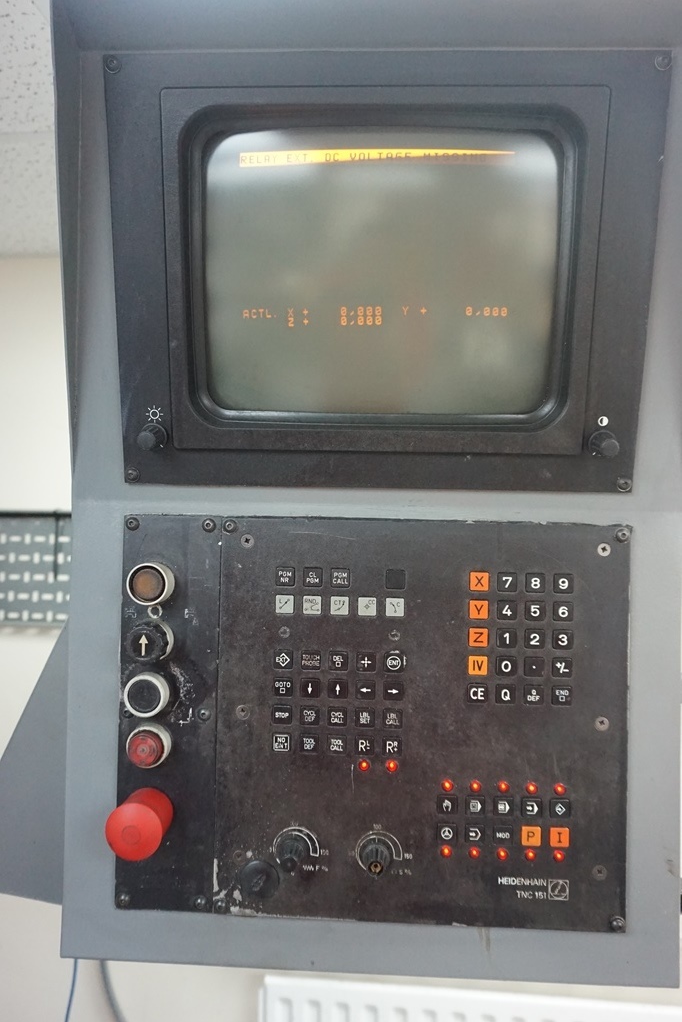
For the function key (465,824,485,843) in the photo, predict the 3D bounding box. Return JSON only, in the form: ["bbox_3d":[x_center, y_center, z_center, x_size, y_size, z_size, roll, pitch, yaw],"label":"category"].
[{"bbox_3d":[0.093,0.224,0.534,0.013,0.013,0.005,1,-1,2],"label":"function key"}]

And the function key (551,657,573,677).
[{"bbox_3d":[0.151,0.107,0.526,0.013,0.013,0.004,1,-2,2],"label":"function key"}]

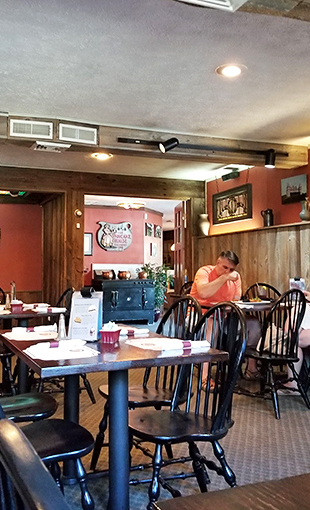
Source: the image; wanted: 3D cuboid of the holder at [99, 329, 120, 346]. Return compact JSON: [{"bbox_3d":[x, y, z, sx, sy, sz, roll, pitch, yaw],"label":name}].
[{"bbox_3d":[-0.207,0.373,2.355,0.080,0.066,0.078,-1,-2,16],"label":"holder"}]

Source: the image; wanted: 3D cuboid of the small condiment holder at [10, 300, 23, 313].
[{"bbox_3d":[-1.113,0.424,4.120,0.080,0.066,0.078,0,-2,-19],"label":"small condiment holder"}]

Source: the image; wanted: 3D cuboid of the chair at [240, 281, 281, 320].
[{"bbox_3d":[1.180,0.773,5.139,0.465,0.944,0.530,0,-2,-8],"label":"chair"}]

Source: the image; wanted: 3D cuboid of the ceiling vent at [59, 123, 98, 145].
[{"bbox_3d":[-0.668,-1.063,4.491,0.344,0.143,0.025,0,-2,-24],"label":"ceiling vent"}]

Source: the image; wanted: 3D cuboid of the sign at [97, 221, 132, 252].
[{"bbox_3d":[-0.827,-0.382,10.623,0.770,0.631,0.050,0,-2,-24],"label":"sign"}]

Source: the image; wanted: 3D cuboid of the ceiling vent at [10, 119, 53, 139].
[{"bbox_3d":[-1.061,-1.081,4.407,0.365,0.147,0.030,0,-2,-23],"label":"ceiling vent"}]

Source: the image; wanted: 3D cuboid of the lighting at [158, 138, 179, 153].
[{"bbox_3d":[0.126,-1.019,4.754,0.165,0.090,0.090,-30,9,-19],"label":"lighting"}]

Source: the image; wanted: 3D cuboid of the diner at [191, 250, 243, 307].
[{"bbox_3d":[0.650,0.598,4.951,0.620,1.250,0.780,0,-2,-24],"label":"diner"}]

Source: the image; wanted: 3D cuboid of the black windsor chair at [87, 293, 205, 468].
[{"bbox_3d":[-0.025,0.700,2.715,0.510,0.950,0.450,1,-2,-24],"label":"black windsor chair"}]

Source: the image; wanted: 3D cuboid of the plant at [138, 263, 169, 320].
[{"bbox_3d":[-0.030,0.748,10.200,0.620,1.200,0.580,0,-2,0],"label":"plant"}]

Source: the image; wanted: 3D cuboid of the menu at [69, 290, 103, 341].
[{"bbox_3d":[-0.343,0.294,2.548,0.155,0.260,0.075,-1,-2,20],"label":"menu"}]

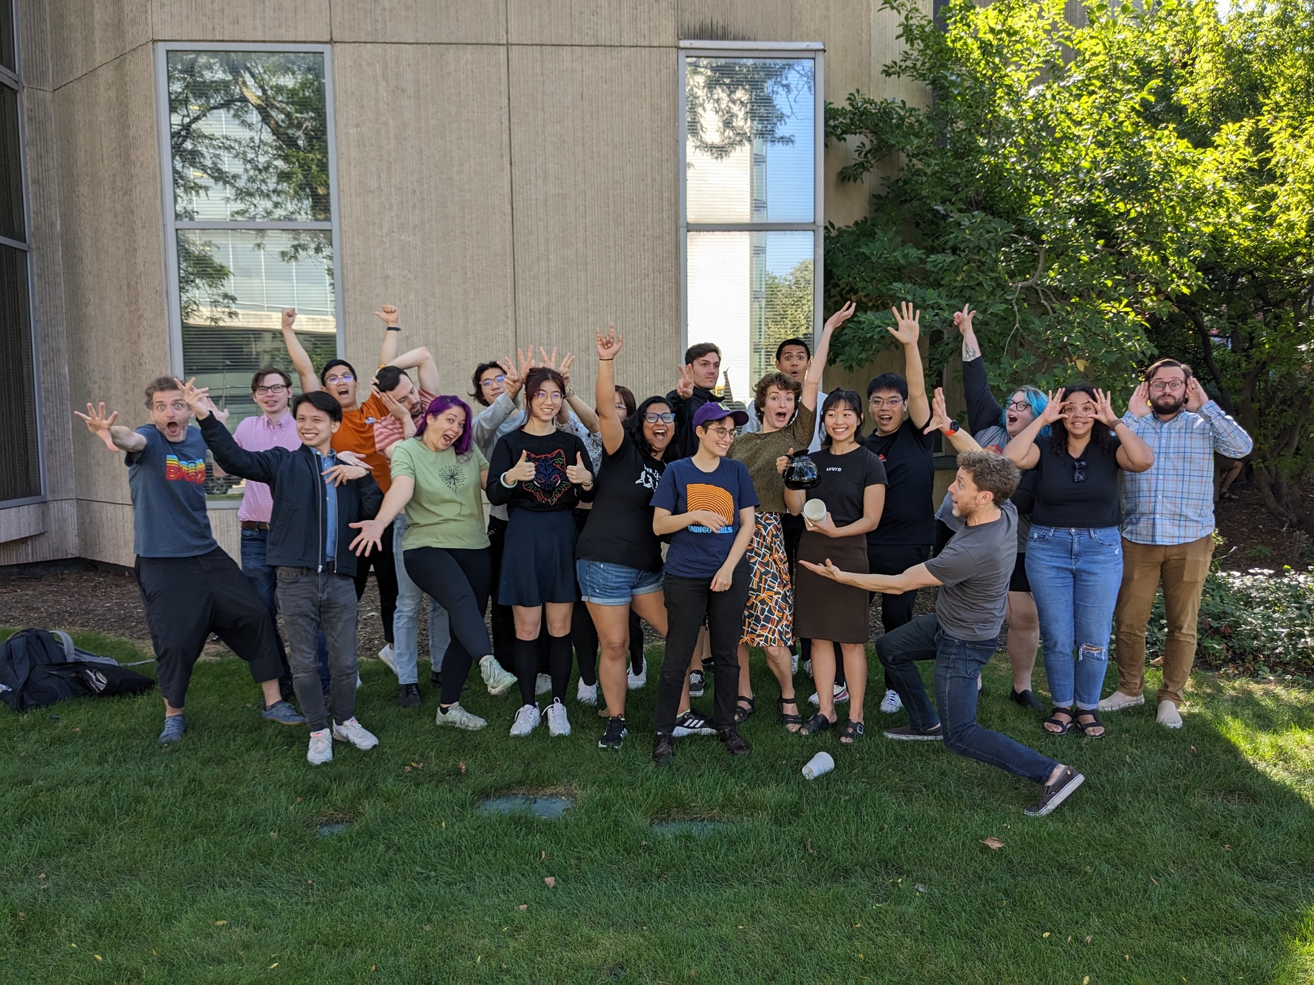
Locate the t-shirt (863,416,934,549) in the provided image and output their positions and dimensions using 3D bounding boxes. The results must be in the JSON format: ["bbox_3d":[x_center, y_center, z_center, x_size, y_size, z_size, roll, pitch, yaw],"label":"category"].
[{"bbox_3d":[1.168,-0.053,5.080,0.470,0.640,0.270,2,6,25],"label":"t-shirt"}]

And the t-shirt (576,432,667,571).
[{"bbox_3d":[-0.134,0.046,4.880,0.500,0.660,0.320,2,6,-25],"label":"t-shirt"}]

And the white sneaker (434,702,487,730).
[{"bbox_3d":[-0.953,1.084,4.979,0.275,0.110,0.100,2,6,25],"label":"white sneaker"}]

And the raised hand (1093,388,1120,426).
[{"bbox_3d":[2.025,-0.386,4.620,0.120,0.185,0.090,-11,3,20],"label":"raised hand"}]

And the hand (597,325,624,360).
[{"bbox_3d":[-0.211,-0.671,4.570,0.115,0.170,0.075,-1,3,-6],"label":"hand"}]

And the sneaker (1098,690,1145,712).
[{"bbox_3d":[2.300,1.025,5.050,0.270,0.090,0.100,-3,6,-21],"label":"sneaker"}]

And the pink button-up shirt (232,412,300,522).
[{"bbox_3d":[-1.989,-0.136,5.330,0.440,0.570,0.280,-2,5,-15],"label":"pink button-up shirt"}]

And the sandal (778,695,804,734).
[{"bbox_3d":[0.628,1.045,4.840,0.100,0.110,0.255,-1,5,-7],"label":"sandal"}]

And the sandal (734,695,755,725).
[{"bbox_3d":[0.422,1.067,5.060,0.095,0.090,0.255,2,6,29],"label":"sandal"}]

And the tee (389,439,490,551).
[{"bbox_3d":[-1.054,0.007,5.000,0.480,0.540,0.300,-11,8,-10],"label":"tee"}]

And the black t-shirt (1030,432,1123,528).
[{"bbox_3d":[1.909,-0.058,4.660,0.440,0.430,0.280,1,6,19],"label":"black t-shirt"}]

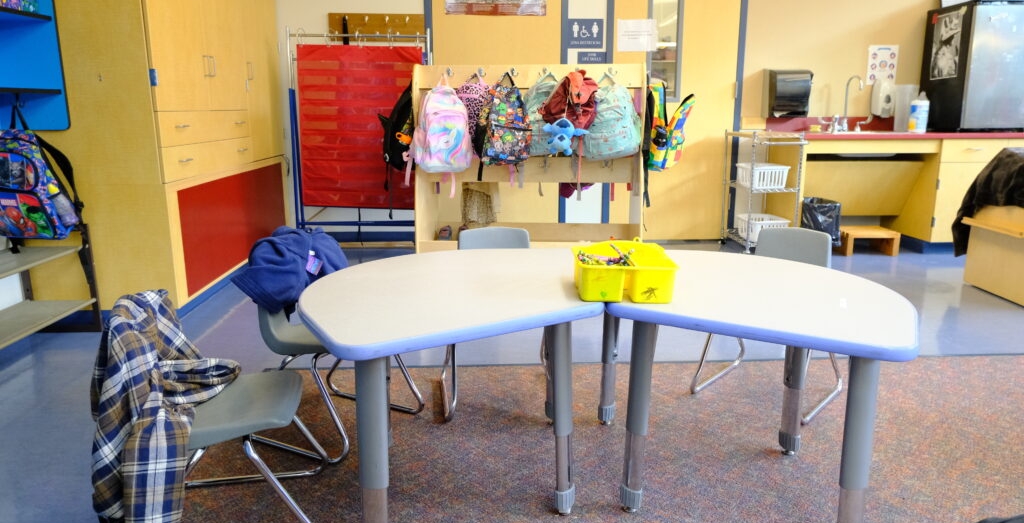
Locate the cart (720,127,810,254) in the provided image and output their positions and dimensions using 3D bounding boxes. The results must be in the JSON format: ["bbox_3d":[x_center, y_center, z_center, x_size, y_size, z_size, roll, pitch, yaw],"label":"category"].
[{"bbox_3d":[1.773,-0.505,4.690,0.360,0.830,0.460,-2,13,-6],"label":"cart"}]

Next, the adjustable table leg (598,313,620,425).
[{"bbox_3d":[0.301,0.269,2.019,0.058,0.500,0.058,-1,13,-3],"label":"adjustable table leg"}]

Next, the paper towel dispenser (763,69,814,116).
[{"bbox_3d":[1.999,-1.214,4.760,0.280,0.345,0.190,-1,13,-3],"label":"paper towel dispenser"}]

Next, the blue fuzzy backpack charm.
[{"bbox_3d":[0.264,-0.611,3.196,0.210,0.190,0.110,0,13,-1],"label":"blue fuzzy backpack charm"}]

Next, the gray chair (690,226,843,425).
[{"bbox_3d":[0.915,0.182,2.268,0.375,0.555,0.420,11,17,41],"label":"gray chair"}]

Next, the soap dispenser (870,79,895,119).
[{"bbox_3d":[2.742,-1.203,4.848,0.118,0.272,0.104,-1,13,-3],"label":"soap dispenser"}]

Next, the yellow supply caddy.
[{"bbox_3d":[0.271,0.011,1.575,0.235,0.133,0.235,1,13,4],"label":"yellow supply caddy"}]

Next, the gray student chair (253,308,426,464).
[{"bbox_3d":[-0.578,0.243,2.039,0.415,0.565,0.400,7,14,28],"label":"gray student chair"}]

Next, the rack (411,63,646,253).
[{"bbox_3d":[0.104,-0.480,3.766,1.220,1.220,0.500,0,13,3],"label":"rack"}]

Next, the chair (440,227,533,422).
[{"bbox_3d":[-0.045,0.195,2.248,0.400,0.565,0.415,-2,13,-7],"label":"chair"}]

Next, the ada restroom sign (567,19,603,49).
[{"bbox_3d":[0.528,-1.626,4.679,0.259,0.199,0.010,-1,13,-3],"label":"ada restroom sign"}]

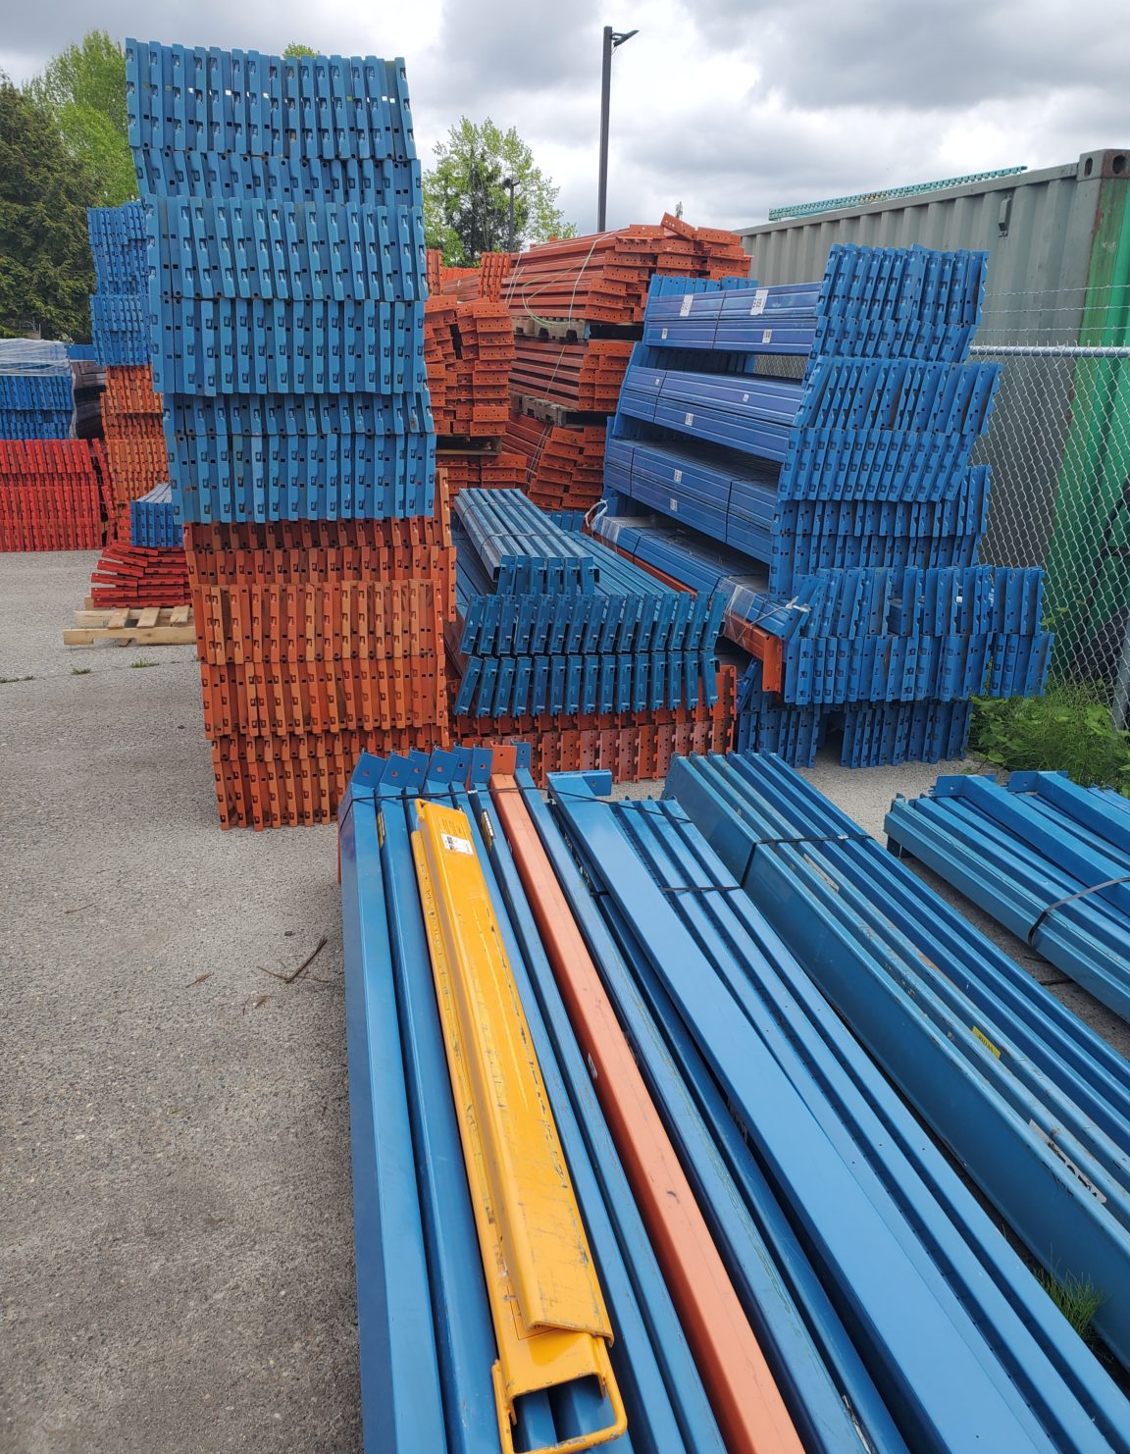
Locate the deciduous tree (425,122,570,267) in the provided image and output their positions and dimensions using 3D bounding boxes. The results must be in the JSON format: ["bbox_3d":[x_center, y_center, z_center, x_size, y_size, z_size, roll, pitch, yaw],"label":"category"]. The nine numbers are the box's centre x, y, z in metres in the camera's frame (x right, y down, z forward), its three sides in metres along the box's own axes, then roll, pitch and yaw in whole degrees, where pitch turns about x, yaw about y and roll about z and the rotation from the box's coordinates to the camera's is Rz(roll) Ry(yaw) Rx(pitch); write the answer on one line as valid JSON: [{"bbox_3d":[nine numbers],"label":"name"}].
[{"bbox_3d":[-3.911,-23.615,55.880,8.425,11.536,8.425,1,19,0],"label":"deciduous tree"}]

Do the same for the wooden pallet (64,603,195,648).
[{"bbox_3d":[-2.375,-0.702,7.033,1.220,0.125,0.940,-3,20,-13],"label":"wooden pallet"}]

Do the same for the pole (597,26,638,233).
[{"bbox_3d":[0.862,-8.189,19.204,0.620,6.478,0.350,6,19,12],"label":"pole"}]

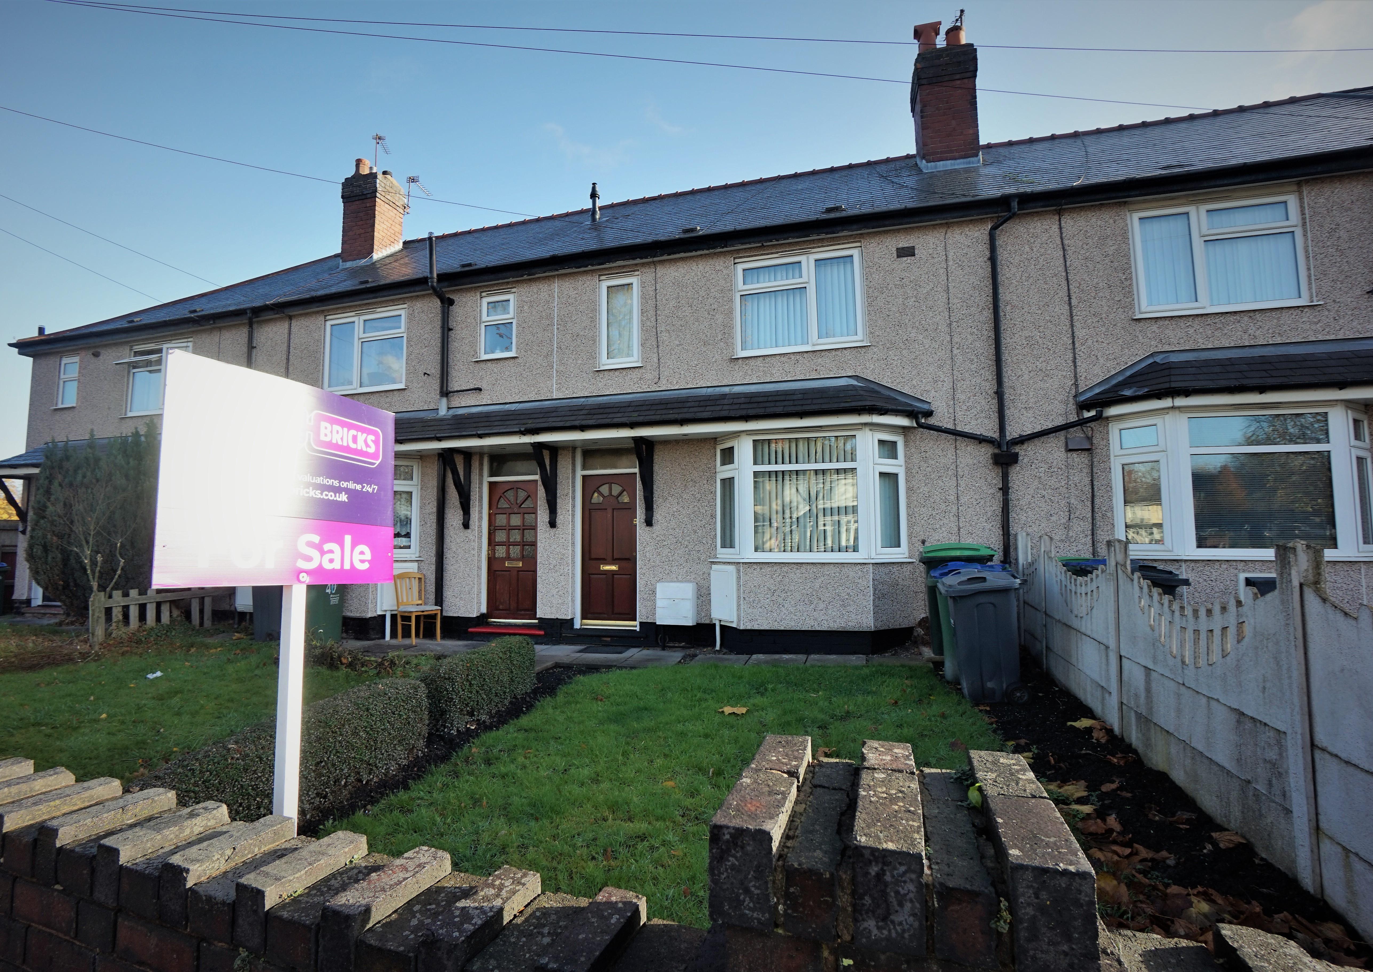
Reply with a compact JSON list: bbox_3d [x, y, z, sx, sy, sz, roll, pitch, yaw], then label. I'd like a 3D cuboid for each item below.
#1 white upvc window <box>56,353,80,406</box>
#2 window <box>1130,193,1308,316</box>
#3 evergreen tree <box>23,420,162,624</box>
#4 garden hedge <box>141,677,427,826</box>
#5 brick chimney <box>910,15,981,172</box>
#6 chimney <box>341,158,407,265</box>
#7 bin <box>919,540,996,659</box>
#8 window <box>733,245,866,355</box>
[{"bbox_3d":[-11.122,-1.885,10.984,0.540,0.920,0.120,-2,-4,15],"label":"white upvc window"},{"bbox_3d":[5.622,-2.441,6.472,1.530,1.190,0.130,-2,-4,15],"label":"window"},{"bbox_3d":[-9.269,0.636,9.762,1.900,3.300,1.850,-2,-4,15],"label":"evergreen tree"},{"bbox_3d":[-2.241,1.566,3.517,0.520,0.450,1.550,-2,-4,15],"label":"garden hedge"},{"bbox_3d":[4.151,-6.193,9.793,0.870,2.750,0.870,-2,-4,15],"label":"brick chimney"},{"bbox_3d":[-6.496,-5.623,12.665,0.870,2.620,0.870,-2,-4,15],"label":"chimney"},{"bbox_3d":[2.931,1.234,6.575,0.740,1.140,0.600,-2,-4,15],"label":"bin"},{"bbox_3d":[1.403,-2.285,7.602,1.600,1.230,0.130,-2,-4,15],"label":"window"}]

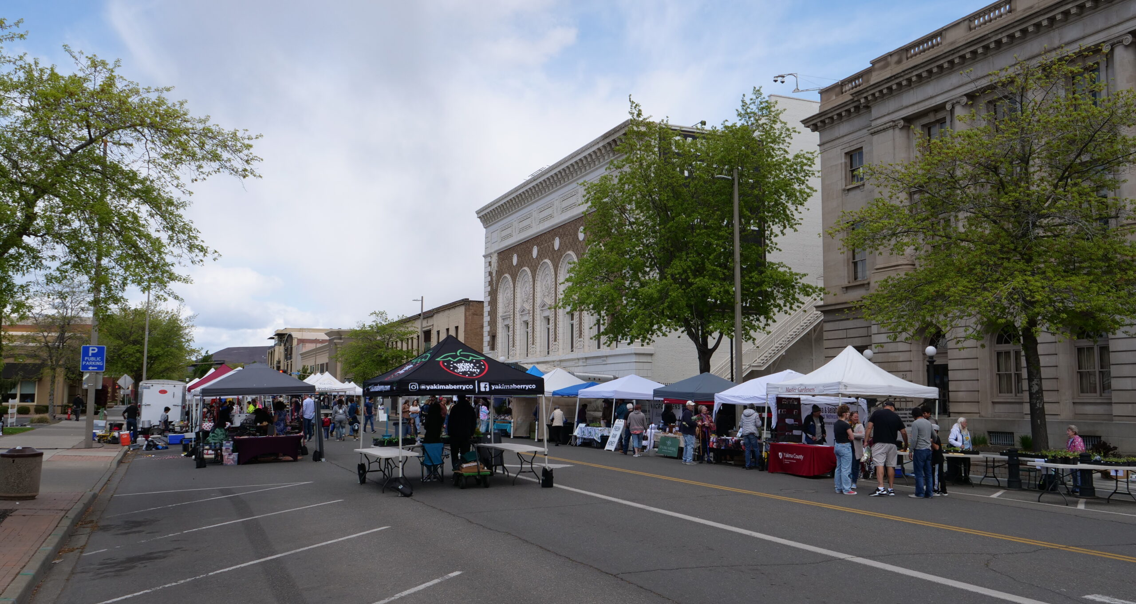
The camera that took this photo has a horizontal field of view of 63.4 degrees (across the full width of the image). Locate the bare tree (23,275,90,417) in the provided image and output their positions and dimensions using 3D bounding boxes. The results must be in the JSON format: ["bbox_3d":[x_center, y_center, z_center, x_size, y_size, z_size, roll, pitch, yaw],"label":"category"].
[{"bbox_3d":[-34.737,3.072,62.490,4.200,9.780,4.200,3,-6,-23],"label":"bare tree"}]

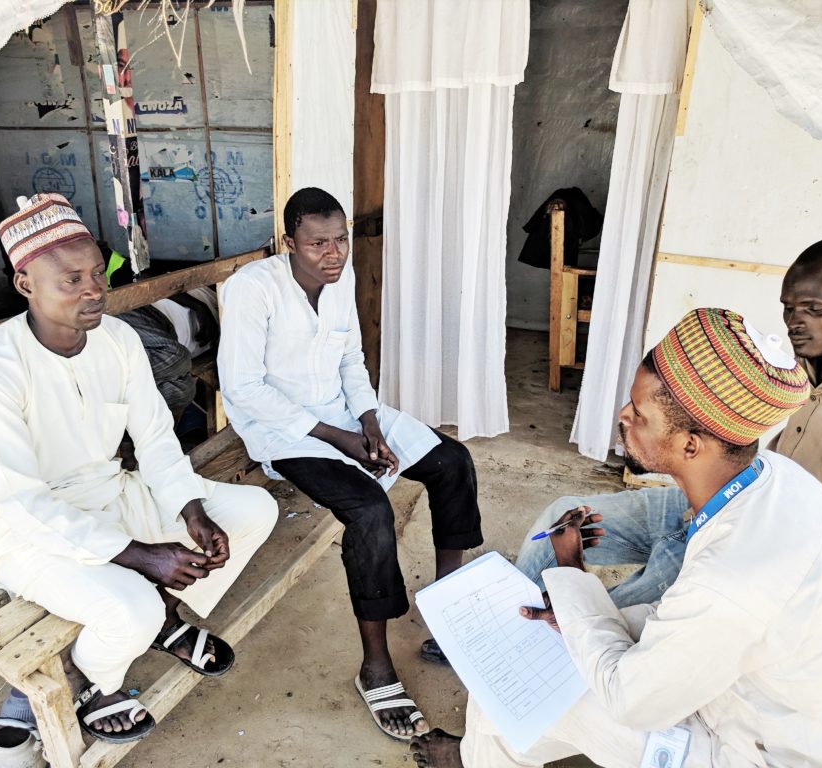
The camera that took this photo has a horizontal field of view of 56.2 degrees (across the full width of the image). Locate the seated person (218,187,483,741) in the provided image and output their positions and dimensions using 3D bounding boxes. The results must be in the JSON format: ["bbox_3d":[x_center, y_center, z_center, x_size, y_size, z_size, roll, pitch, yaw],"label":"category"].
[{"bbox_3d":[-0.134,0.135,2.142,0.850,1.290,0.630,18,27,37],"label":"seated person"}]

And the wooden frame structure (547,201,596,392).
[{"bbox_3d":[1.058,-0.485,4.411,0.540,1.050,0.480,10,21,20],"label":"wooden frame structure"}]

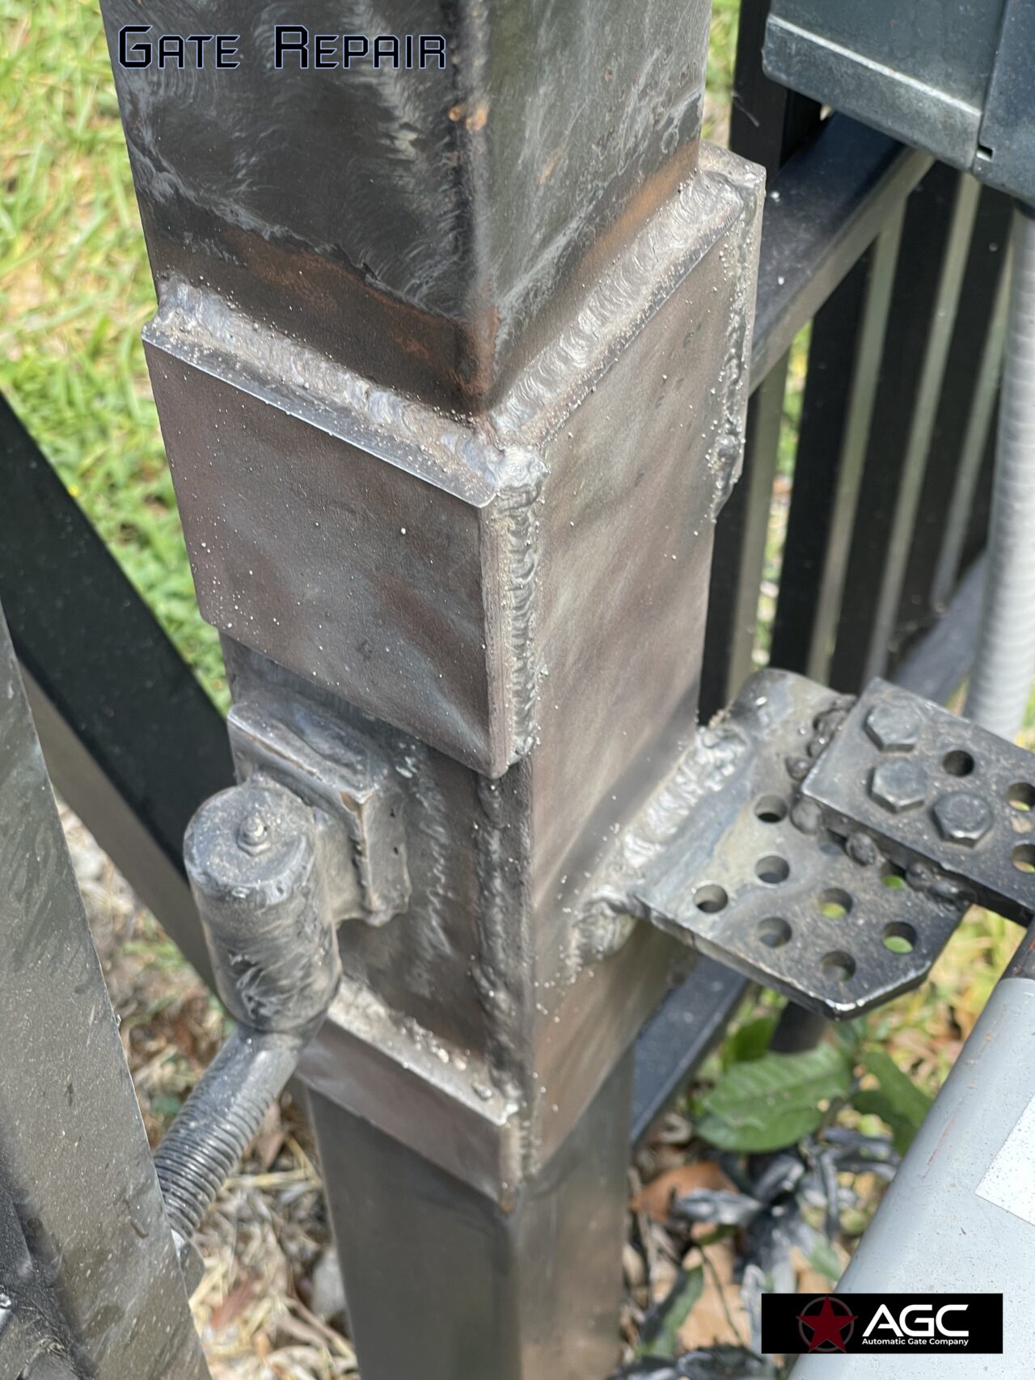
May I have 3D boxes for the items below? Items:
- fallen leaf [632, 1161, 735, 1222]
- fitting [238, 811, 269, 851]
[{"bbox_3d":[0.087,0.260,1.320,0.058,0.012,0.038,-16,54,-10],"label":"fallen leaf"},{"bbox_3d":[-0.076,0.041,0.735,0.009,0.009,0.009,-1,53,1],"label":"fitting"}]

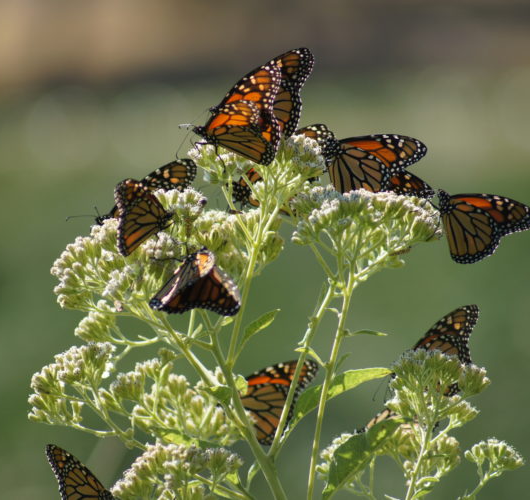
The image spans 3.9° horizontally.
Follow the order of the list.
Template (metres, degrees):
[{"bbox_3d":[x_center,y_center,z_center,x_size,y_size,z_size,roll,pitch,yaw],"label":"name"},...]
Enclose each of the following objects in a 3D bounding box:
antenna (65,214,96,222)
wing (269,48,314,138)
[{"bbox_3d":[-0.089,-0.015,3.800,0.016,0.003,0.004,0,4,0],"label":"antenna"},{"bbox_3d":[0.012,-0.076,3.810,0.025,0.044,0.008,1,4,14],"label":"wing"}]

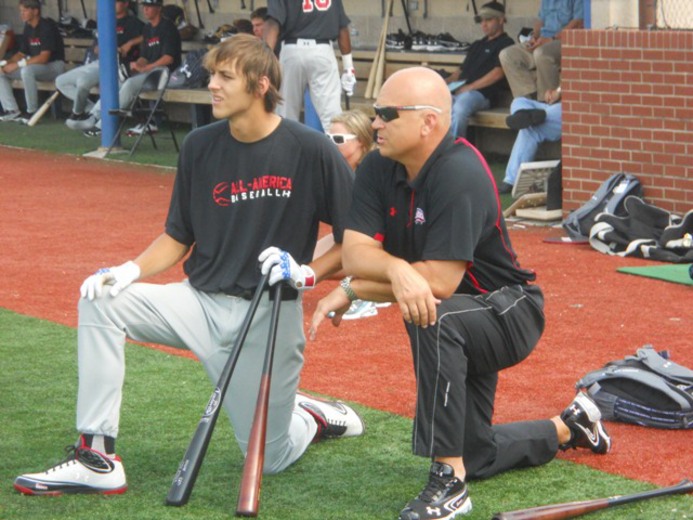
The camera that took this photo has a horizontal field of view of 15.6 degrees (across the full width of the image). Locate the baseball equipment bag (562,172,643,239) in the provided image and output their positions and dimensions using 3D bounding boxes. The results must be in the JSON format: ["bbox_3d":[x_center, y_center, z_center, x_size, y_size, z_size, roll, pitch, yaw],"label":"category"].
[{"bbox_3d":[1.540,-0.324,15.001,0.180,0.450,0.300,46,-18,-27],"label":"baseball equipment bag"}]

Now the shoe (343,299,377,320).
[{"bbox_3d":[0.063,0.224,11.420,0.092,0.100,0.245,4,8,36],"label":"shoe"}]

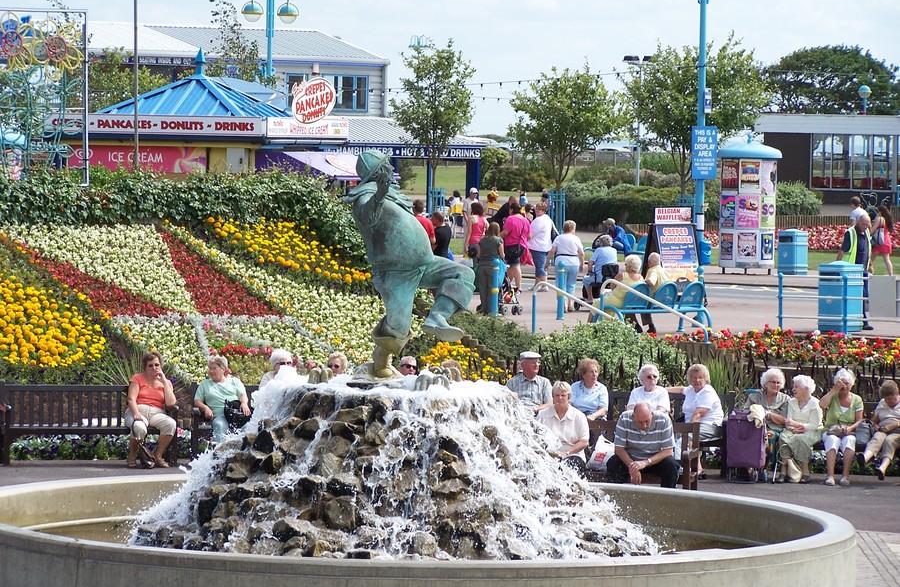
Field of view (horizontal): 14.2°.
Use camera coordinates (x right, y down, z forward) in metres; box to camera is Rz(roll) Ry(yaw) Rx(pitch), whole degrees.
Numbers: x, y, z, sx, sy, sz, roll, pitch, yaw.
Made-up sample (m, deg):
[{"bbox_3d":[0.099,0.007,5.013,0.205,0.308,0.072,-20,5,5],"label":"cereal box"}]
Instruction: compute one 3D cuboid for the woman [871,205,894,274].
[{"bbox_3d":[9.038,-1.073,75.520,0.500,1.620,0.500,2,3,28],"label":"woman"}]

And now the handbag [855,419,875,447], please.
[{"bbox_3d":[4.375,1.465,38.100,0.220,0.280,0.160,1,2,6],"label":"handbag"}]

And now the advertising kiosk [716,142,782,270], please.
[{"bbox_3d":[6.599,-1.939,79.932,1.420,3.050,1.420,2,3,6],"label":"advertising kiosk"}]

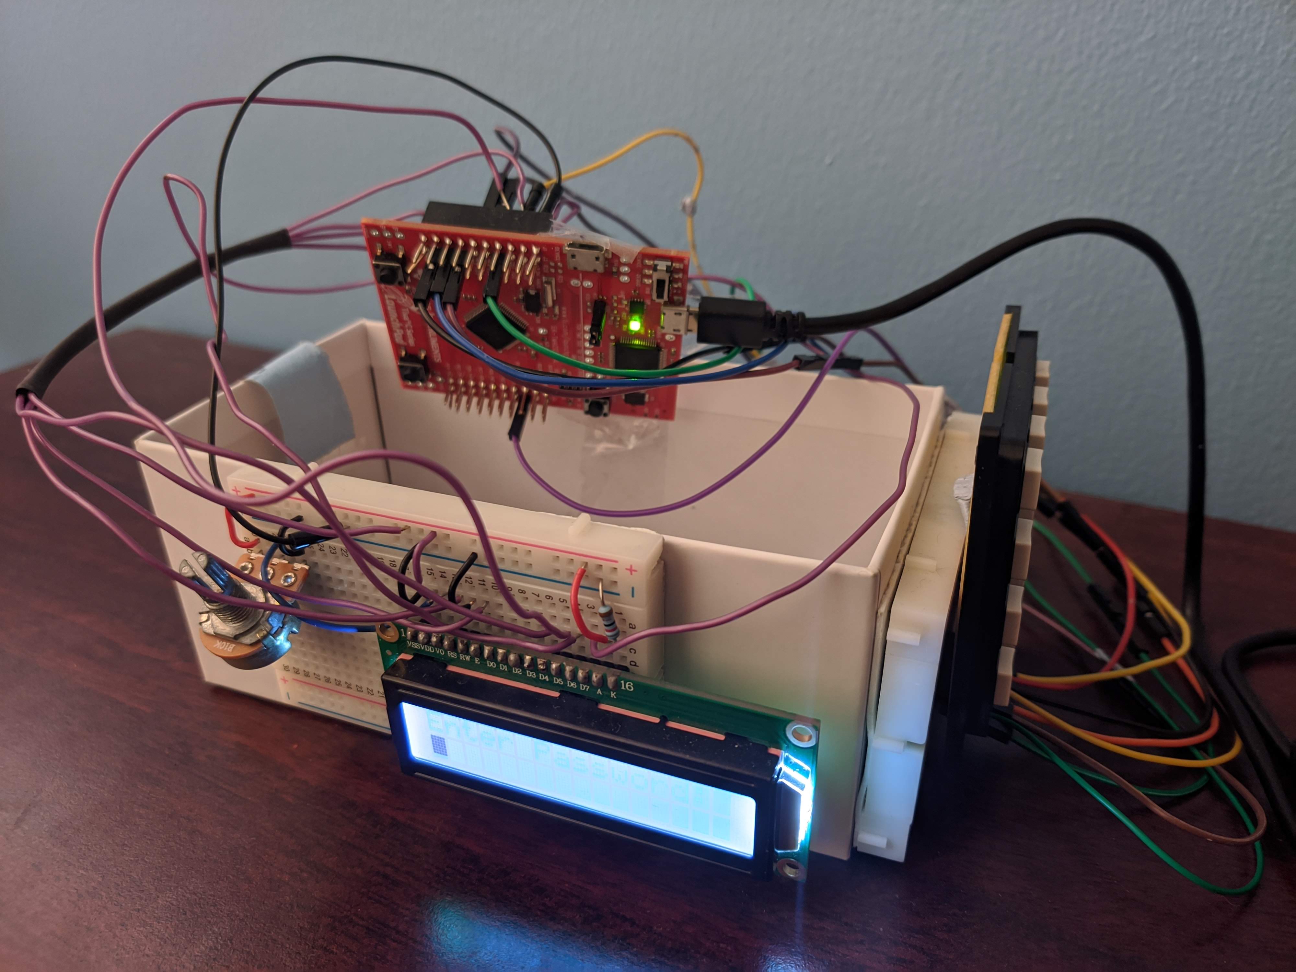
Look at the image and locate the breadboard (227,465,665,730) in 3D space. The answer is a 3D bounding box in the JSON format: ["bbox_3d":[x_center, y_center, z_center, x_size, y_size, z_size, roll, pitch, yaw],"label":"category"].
[{"bbox_3d":[-0.036,0.026,0.180,0.082,0.054,0.009,10,30,18],"label":"breadboard"}]

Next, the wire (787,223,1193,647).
[{"bbox_3d":[0.083,-0.014,0.230,0.102,0.091,0.041,2,29,5],"label":"wire"}]

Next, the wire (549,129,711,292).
[{"bbox_3d":[-0.004,-0.060,0.224,0.043,0.038,0.014,-16,32,-26],"label":"wire"}]

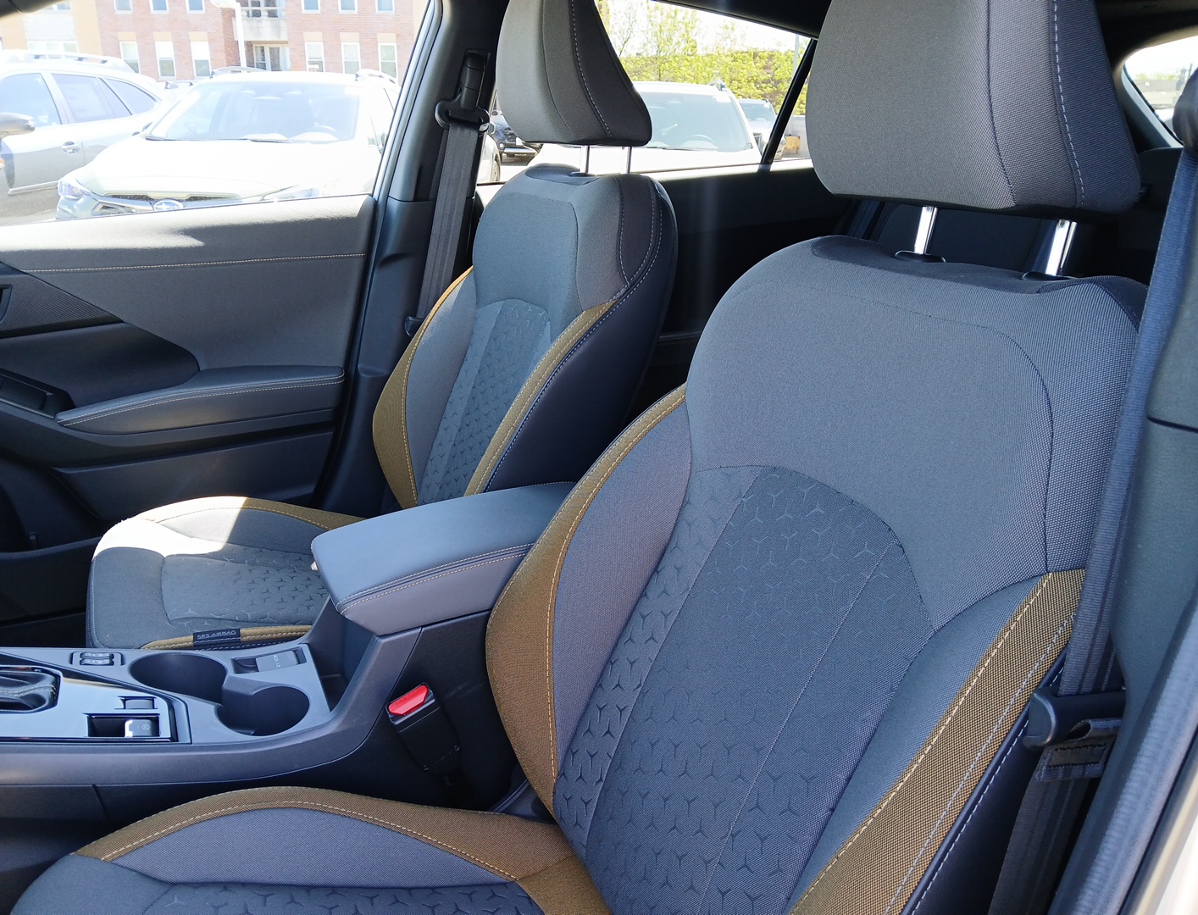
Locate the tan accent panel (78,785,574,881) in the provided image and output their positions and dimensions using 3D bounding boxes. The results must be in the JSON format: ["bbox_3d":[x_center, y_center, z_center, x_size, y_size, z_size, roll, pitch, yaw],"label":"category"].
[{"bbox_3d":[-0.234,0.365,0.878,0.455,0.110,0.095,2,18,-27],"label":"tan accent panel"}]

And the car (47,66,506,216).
[{"bbox_3d":[-2.410,-2.230,7.340,1.820,1.600,4.480,2,21,2],"label":"car"}]

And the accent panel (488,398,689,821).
[{"bbox_3d":[-0.040,0.144,0.879,0.120,0.475,0.100,6,16,-28],"label":"accent panel"}]

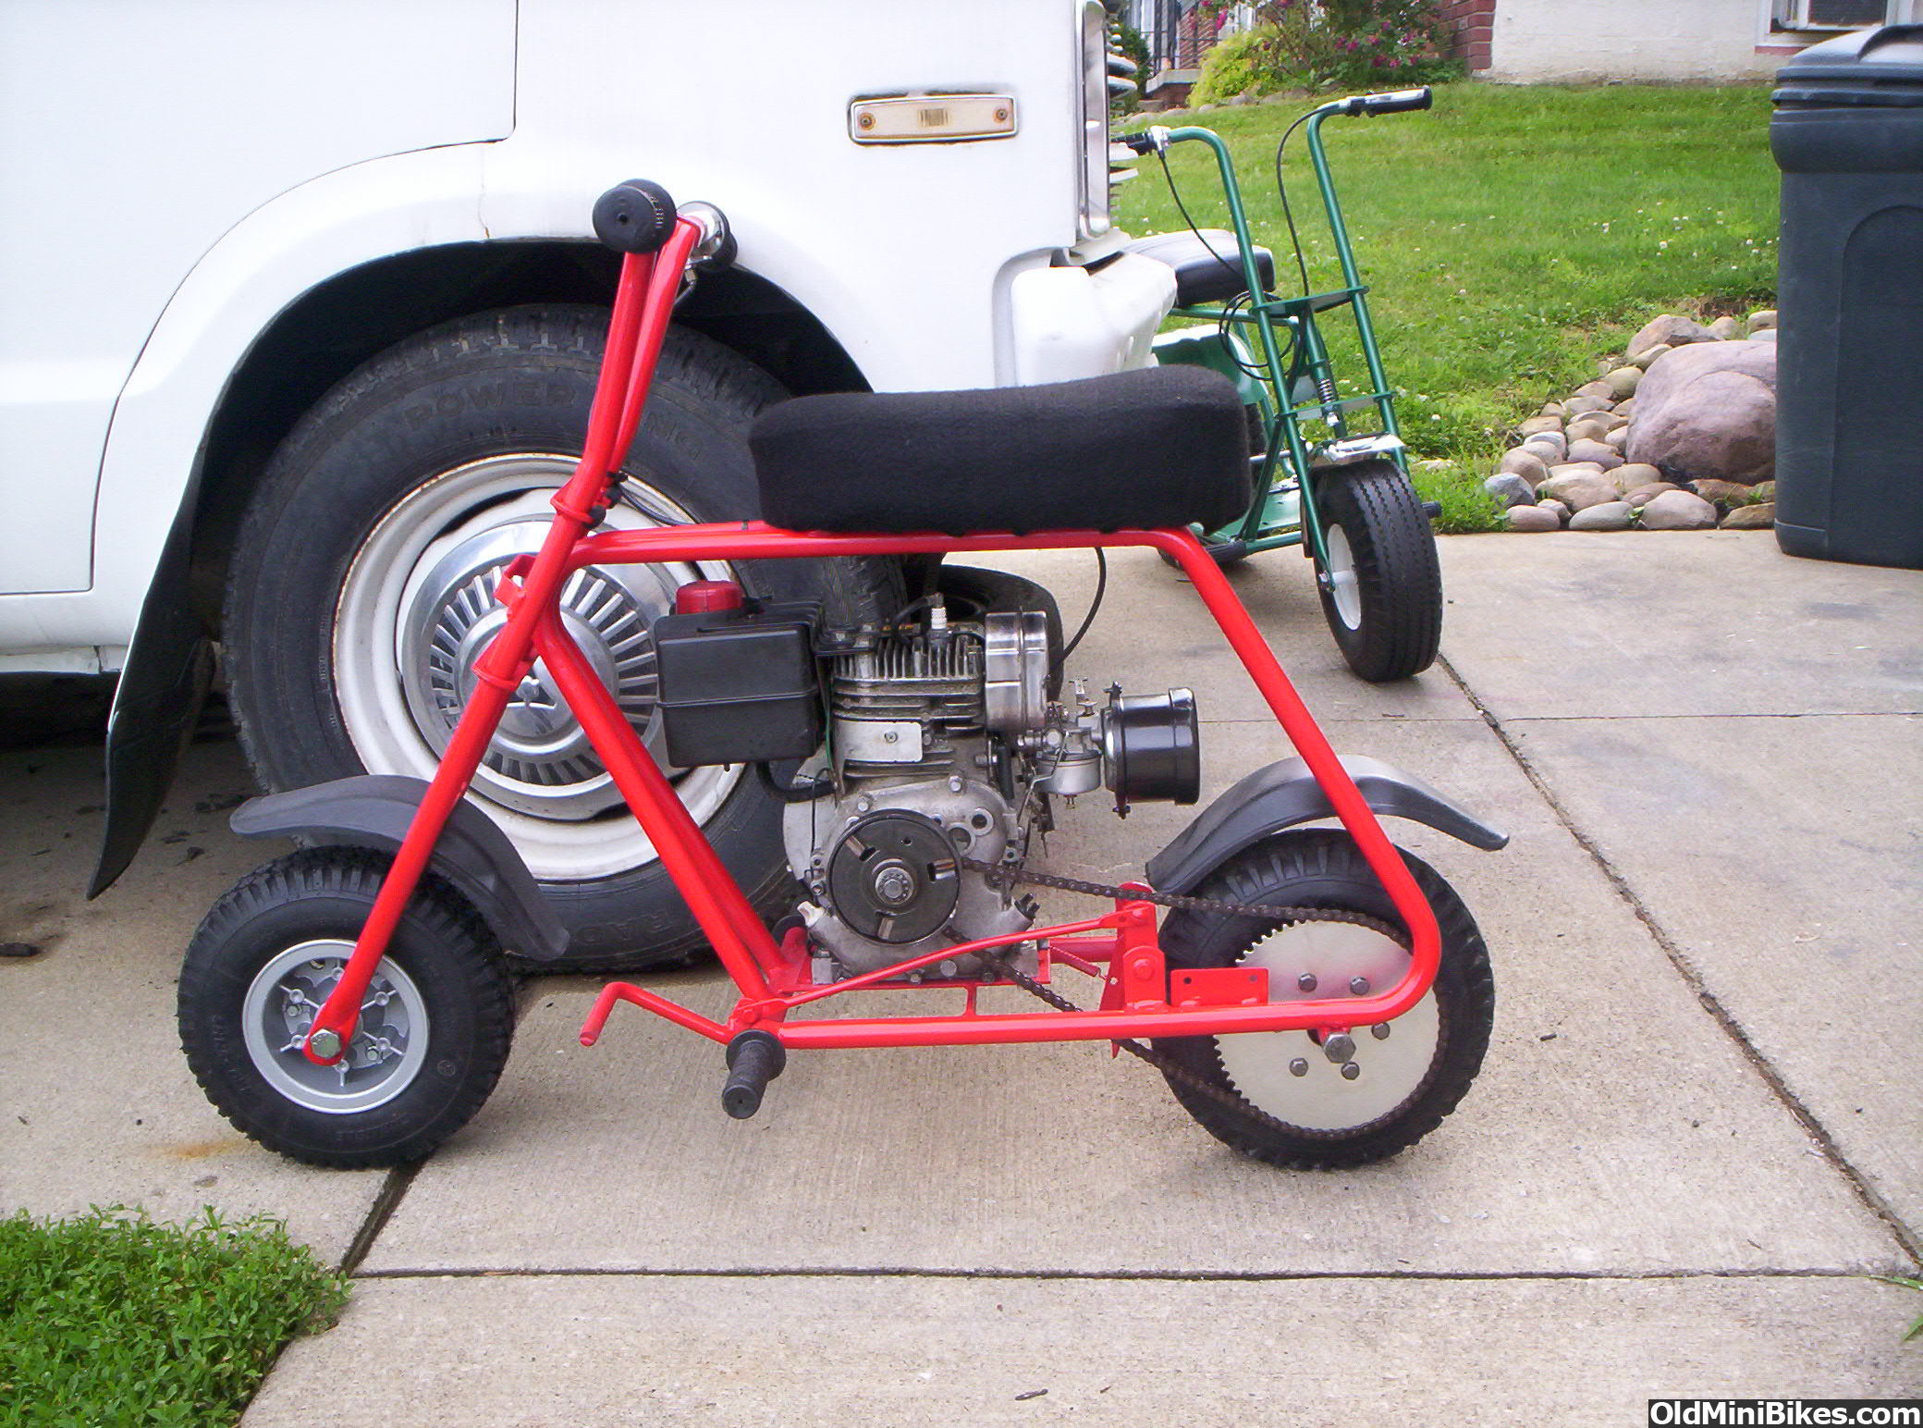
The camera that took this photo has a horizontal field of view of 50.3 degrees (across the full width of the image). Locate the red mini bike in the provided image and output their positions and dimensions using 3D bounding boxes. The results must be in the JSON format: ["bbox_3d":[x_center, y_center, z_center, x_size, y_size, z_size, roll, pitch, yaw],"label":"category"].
[{"bbox_3d":[-0.120,-0.015,1.685,1.131,0.810,0.510,-1,12,3],"label":"red mini bike"}]

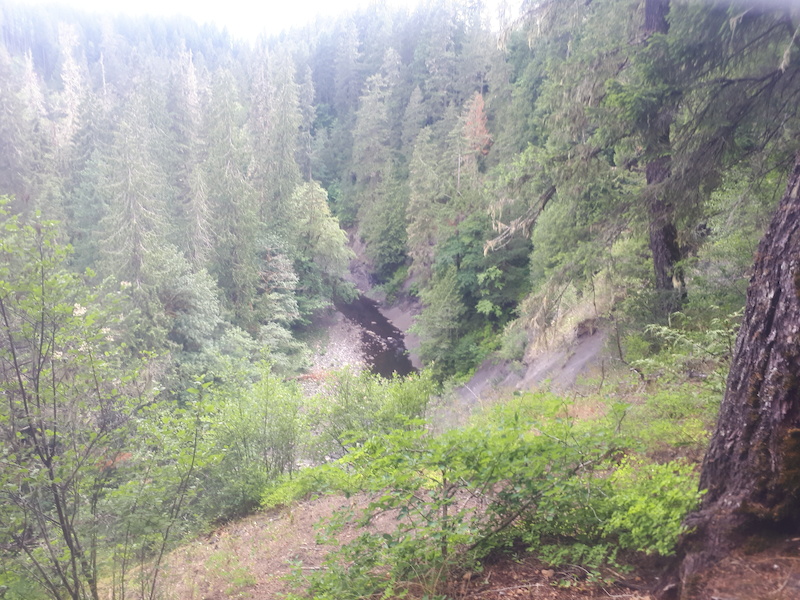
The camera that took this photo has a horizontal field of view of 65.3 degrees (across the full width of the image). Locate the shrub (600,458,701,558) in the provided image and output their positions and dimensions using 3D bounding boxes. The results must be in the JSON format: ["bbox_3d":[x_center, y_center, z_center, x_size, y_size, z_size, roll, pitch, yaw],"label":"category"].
[{"bbox_3d":[1.335,1.100,3.300,0.540,0.460,0.500,0,12,0],"label":"shrub"}]

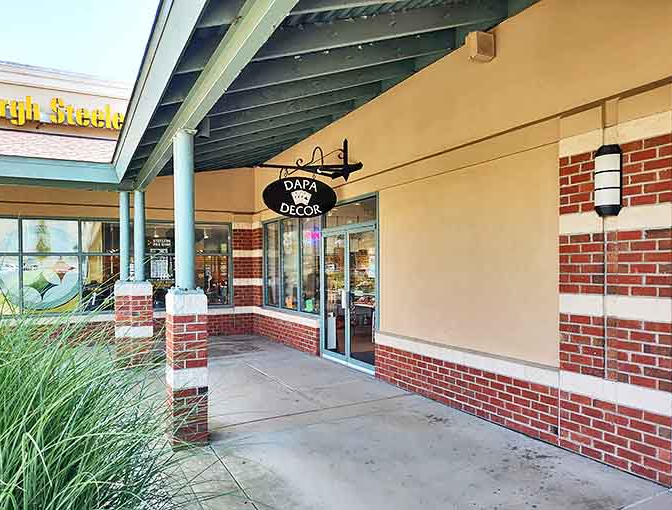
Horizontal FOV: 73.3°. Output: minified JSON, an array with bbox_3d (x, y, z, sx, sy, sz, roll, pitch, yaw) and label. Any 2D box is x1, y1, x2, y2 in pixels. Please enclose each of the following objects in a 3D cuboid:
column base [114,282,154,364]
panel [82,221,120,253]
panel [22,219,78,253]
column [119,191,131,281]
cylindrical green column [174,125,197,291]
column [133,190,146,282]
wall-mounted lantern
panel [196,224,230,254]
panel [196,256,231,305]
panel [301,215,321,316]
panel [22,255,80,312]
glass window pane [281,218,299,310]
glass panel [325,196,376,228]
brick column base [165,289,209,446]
[{"bbox_3d":[-3.468,1.160,7.757,0.547,1.414,0.500,0,-2,-29],"label":"column base"},{"bbox_3d":[-4.804,-0.369,9.508,0.942,0.675,0.060,0,-2,-29],"label":"panel"},{"bbox_3d":[-5.674,-0.370,9.020,0.948,0.675,0.060,0,-2,-29],"label":"panel"},{"bbox_3d":[-3.408,-0.299,7.300,0.150,1.450,0.150,0,-2,-30],"label":"column"},{"bbox_3d":[-1.406,-0.389,4.195,0.185,1.450,0.185,0,-2,-30],"label":"cylindrical green column"},{"bbox_3d":[-3.394,-0.320,7.810,0.195,1.572,0.195,0,-2,-29],"label":"column"},{"bbox_3d":[2.114,-0.580,3.512,0.120,0.549,0.185,0,-2,-29],"label":"wall-mounted lantern"},{"bbox_3d":[-2.840,-0.348,10.120,0.930,0.660,0.050,0,-2,-25],"label":"panel"},{"bbox_3d":[-2.833,0.552,10.098,0.930,1.100,0.050,0,-2,-25],"label":"panel"},{"bbox_3d":[-0.475,0.126,8.358,0.060,1.911,0.800,0,-2,-29],"label":"panel"},{"bbox_3d":[-5.661,0.584,8.995,0.948,1.123,0.060,0,-2,-29],"label":"panel"},{"bbox_3d":[-0.925,0.175,8.920,0.050,1.780,0.820,0,0,-30],"label":"glass window pane"},{"bbox_3d":[0.200,-0.621,6.965,0.050,0.350,1.460,0,-2,-30],"label":"glass panel"},{"bbox_3d":[-1.378,1.016,4.169,0.305,1.330,0.310,0,-2,-30],"label":"brick column base"}]

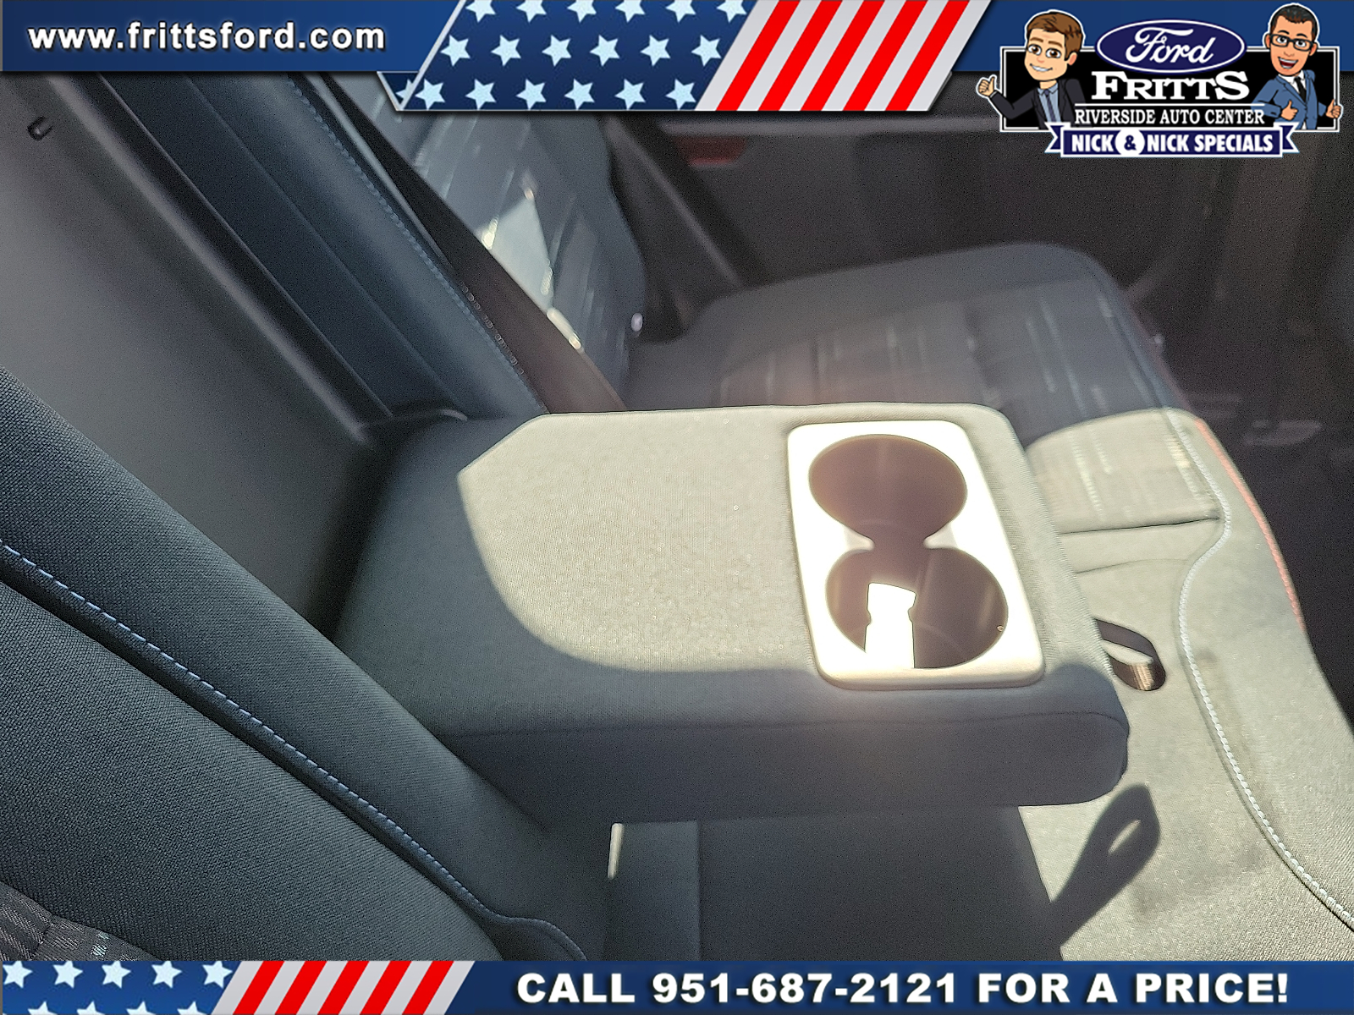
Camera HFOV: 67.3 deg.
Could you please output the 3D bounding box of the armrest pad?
[{"bbox_3d":[0.014,0.044,0.529,0.360,0.072,0.226,-2,42,2],"label":"armrest pad"}]

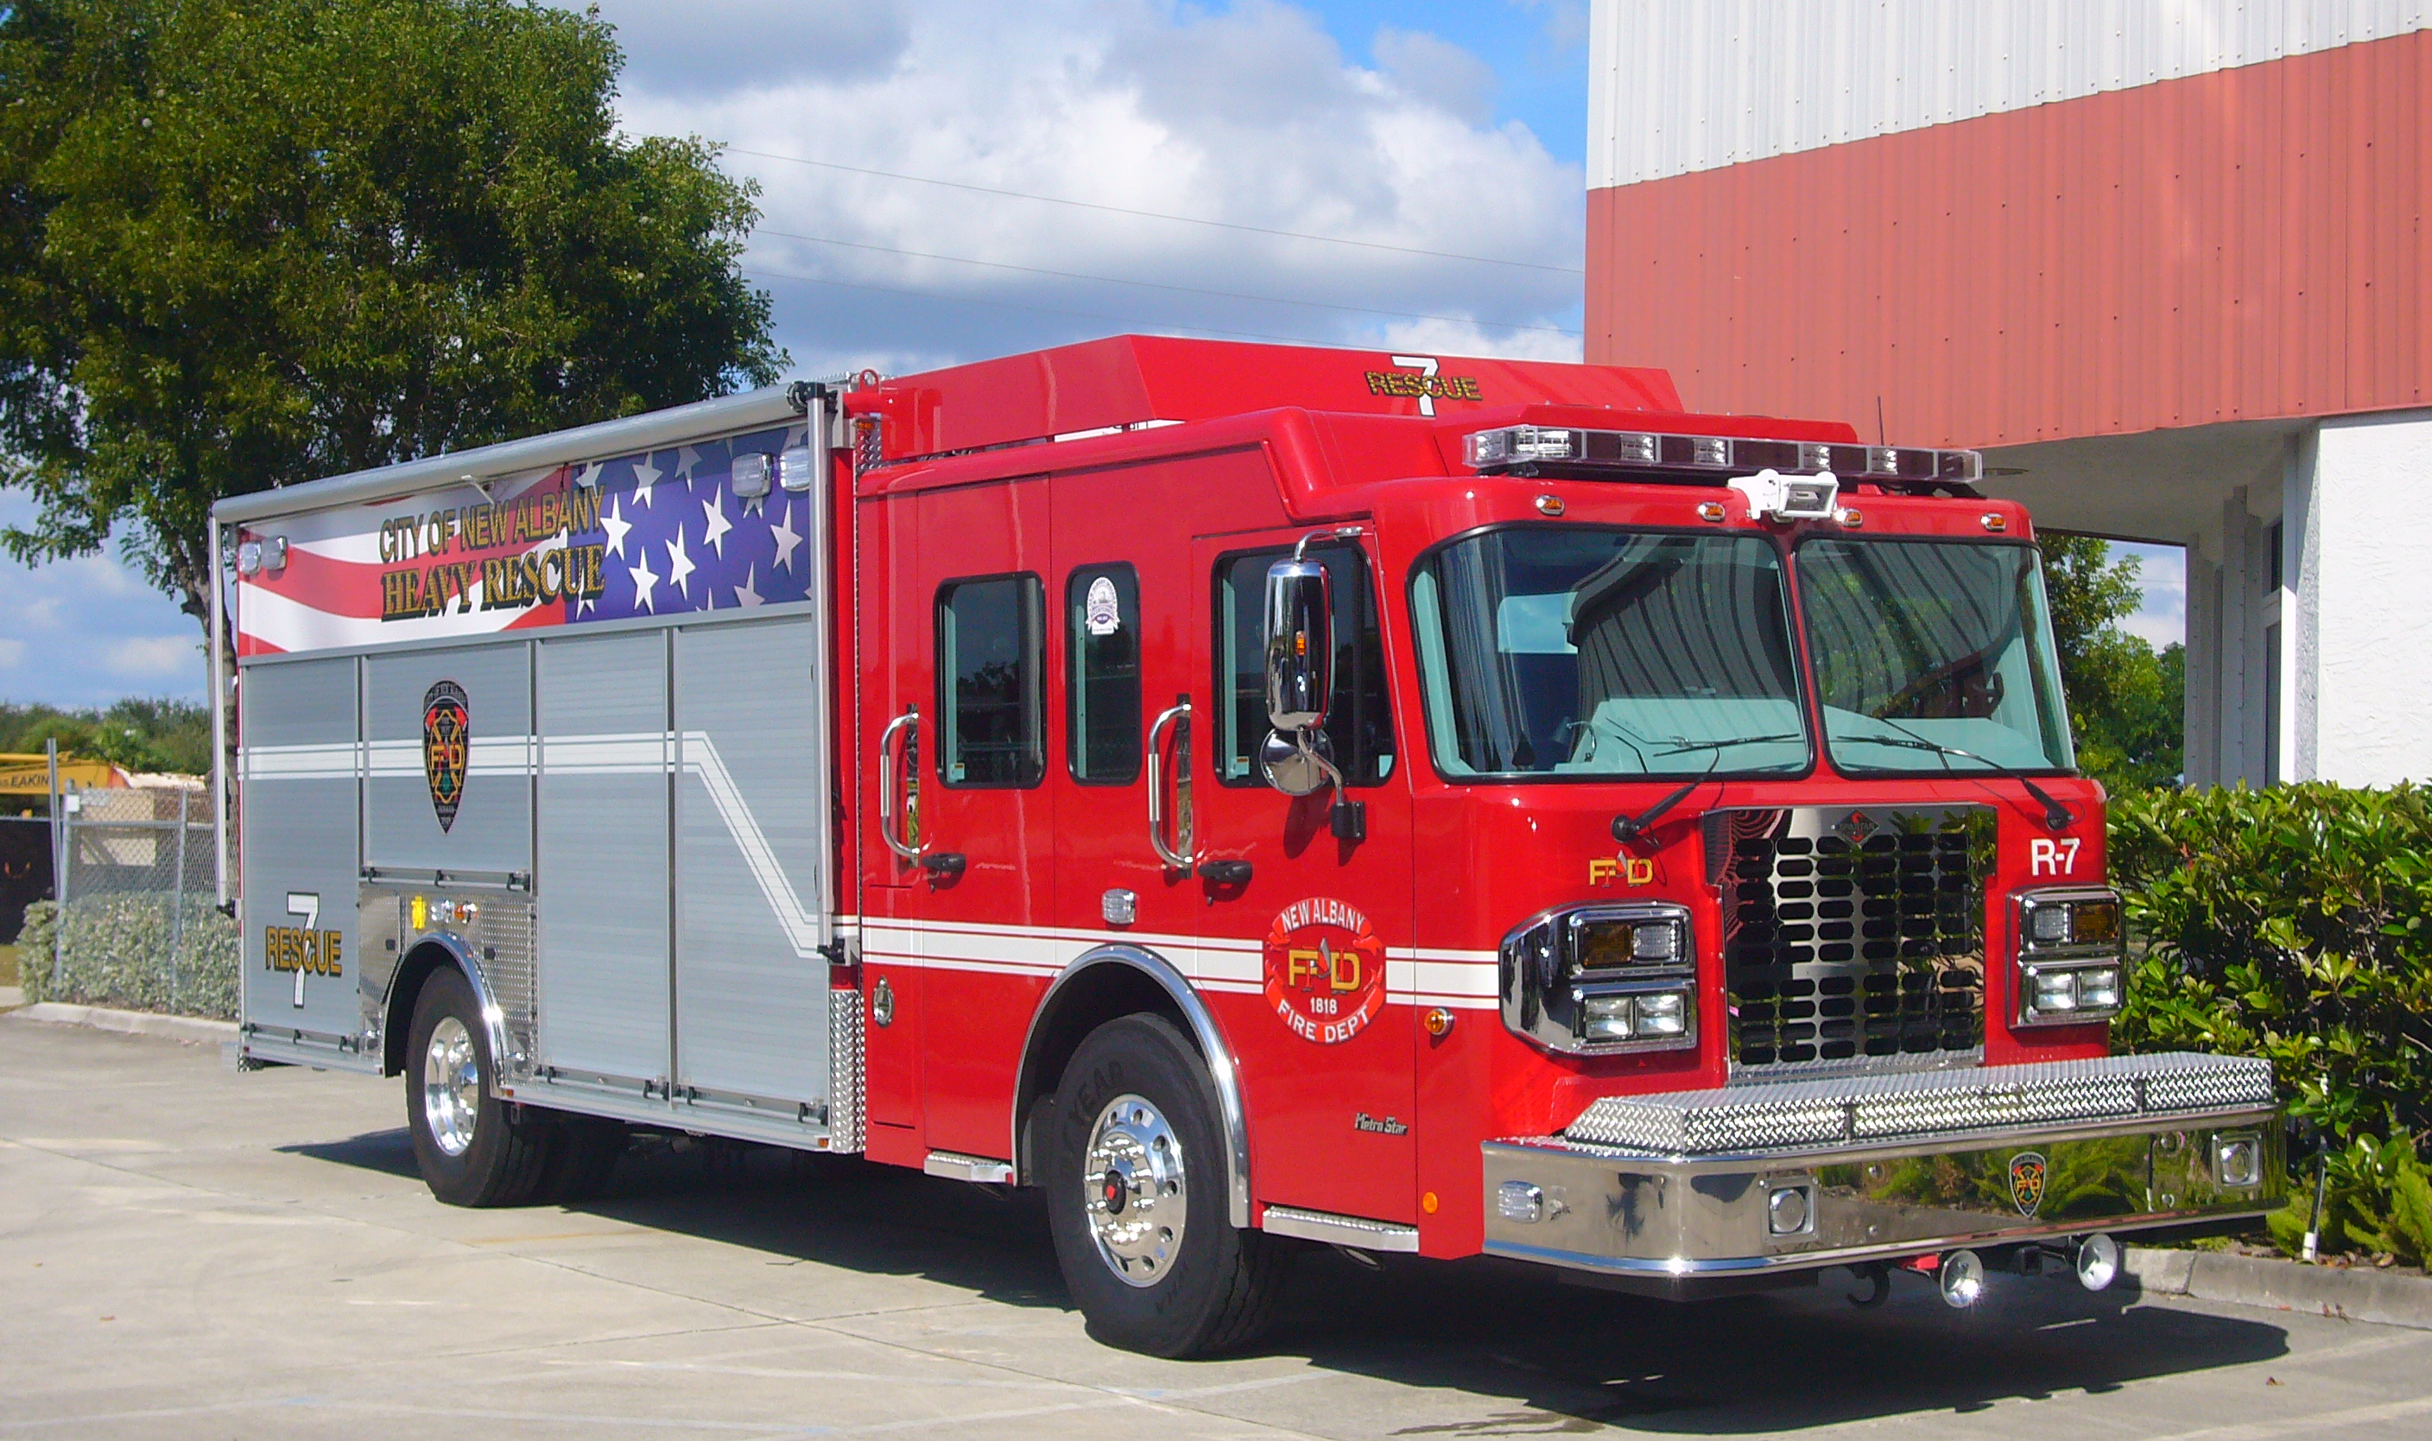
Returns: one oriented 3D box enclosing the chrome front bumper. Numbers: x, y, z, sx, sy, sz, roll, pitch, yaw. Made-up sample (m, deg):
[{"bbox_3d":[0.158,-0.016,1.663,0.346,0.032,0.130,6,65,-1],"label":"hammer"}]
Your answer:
[{"bbox_3d":[1.921,1.177,10.349,2.380,0.420,0.770,0,-1,-33],"label":"chrome front bumper"}]

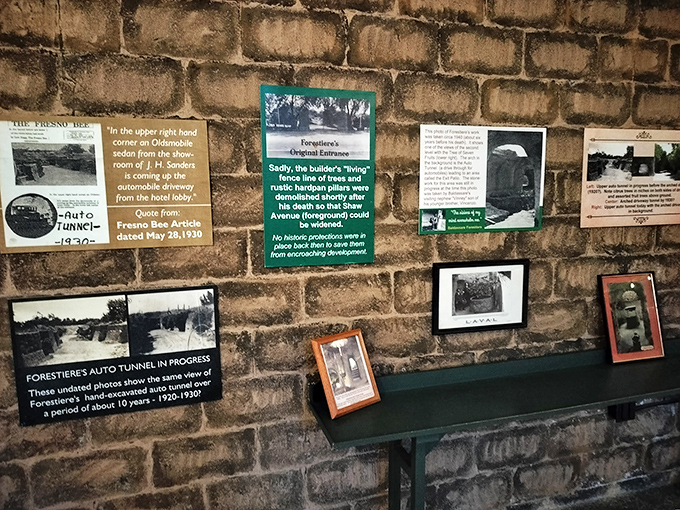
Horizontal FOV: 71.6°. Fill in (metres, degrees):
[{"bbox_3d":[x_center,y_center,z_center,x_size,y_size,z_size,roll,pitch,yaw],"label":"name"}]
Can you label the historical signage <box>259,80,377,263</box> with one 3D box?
[{"bbox_3d":[-0.076,-0.297,1.851,0.454,0.678,0.015,-3,8,-18],"label":"historical signage"}]

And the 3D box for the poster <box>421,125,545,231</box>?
[{"bbox_3d":[0.634,-0.329,2.077,0.637,0.457,0.015,-3,8,-18],"label":"poster"}]

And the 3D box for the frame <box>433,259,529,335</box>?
[{"bbox_3d":[0.636,0.186,2.127,0.487,0.319,0.022,-2,8,-18],"label":"frame"}]

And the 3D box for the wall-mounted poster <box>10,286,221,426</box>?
[{"bbox_3d":[-0.783,0.355,1.709,0.675,0.447,0.015,-3,8,-18],"label":"wall-mounted poster"}]

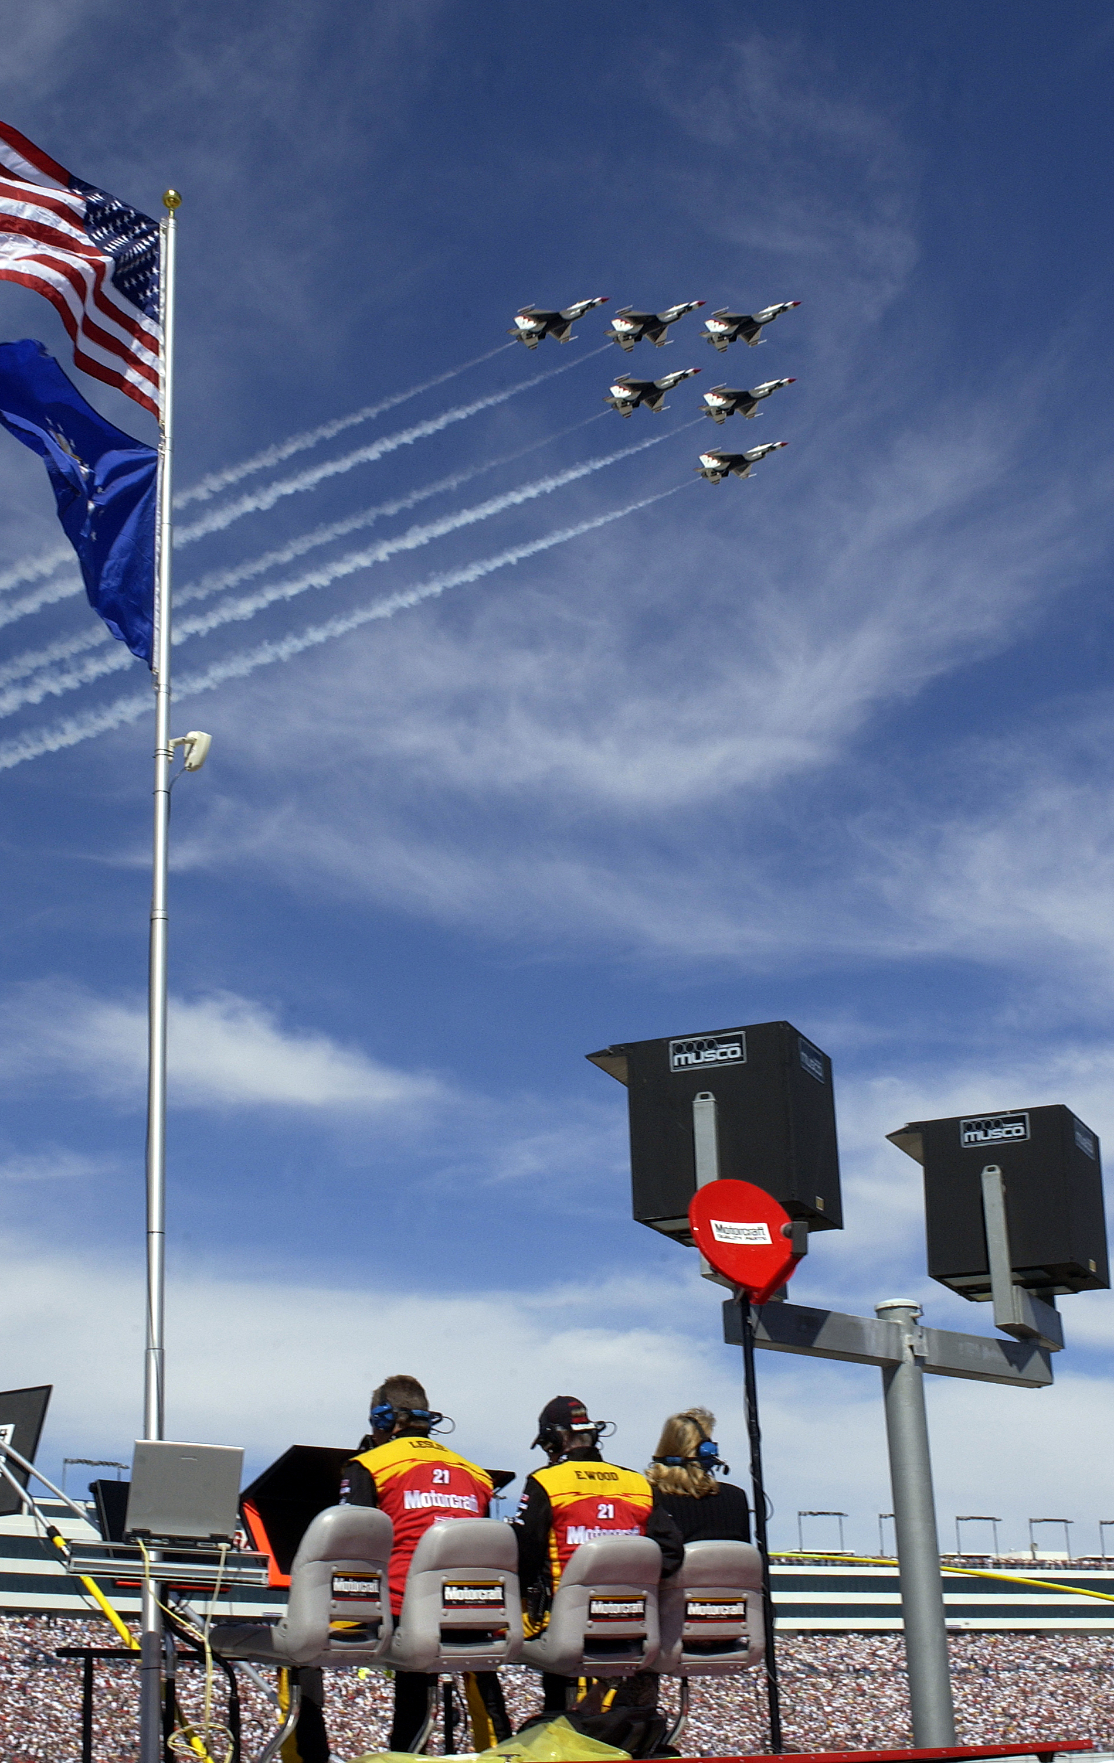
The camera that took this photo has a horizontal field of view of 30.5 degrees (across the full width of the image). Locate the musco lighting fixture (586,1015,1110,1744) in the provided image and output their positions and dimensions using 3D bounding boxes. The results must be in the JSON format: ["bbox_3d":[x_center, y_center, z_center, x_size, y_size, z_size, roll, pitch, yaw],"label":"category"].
[{"bbox_3d":[1.847,3.553,11.200,1.450,5.000,3.350,-21,-30,39],"label":"musco lighting fixture"}]

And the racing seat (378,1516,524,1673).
[{"bbox_3d":[-0.382,2.425,6.950,0.430,0.480,0.460,14,-27,-32],"label":"racing seat"}]

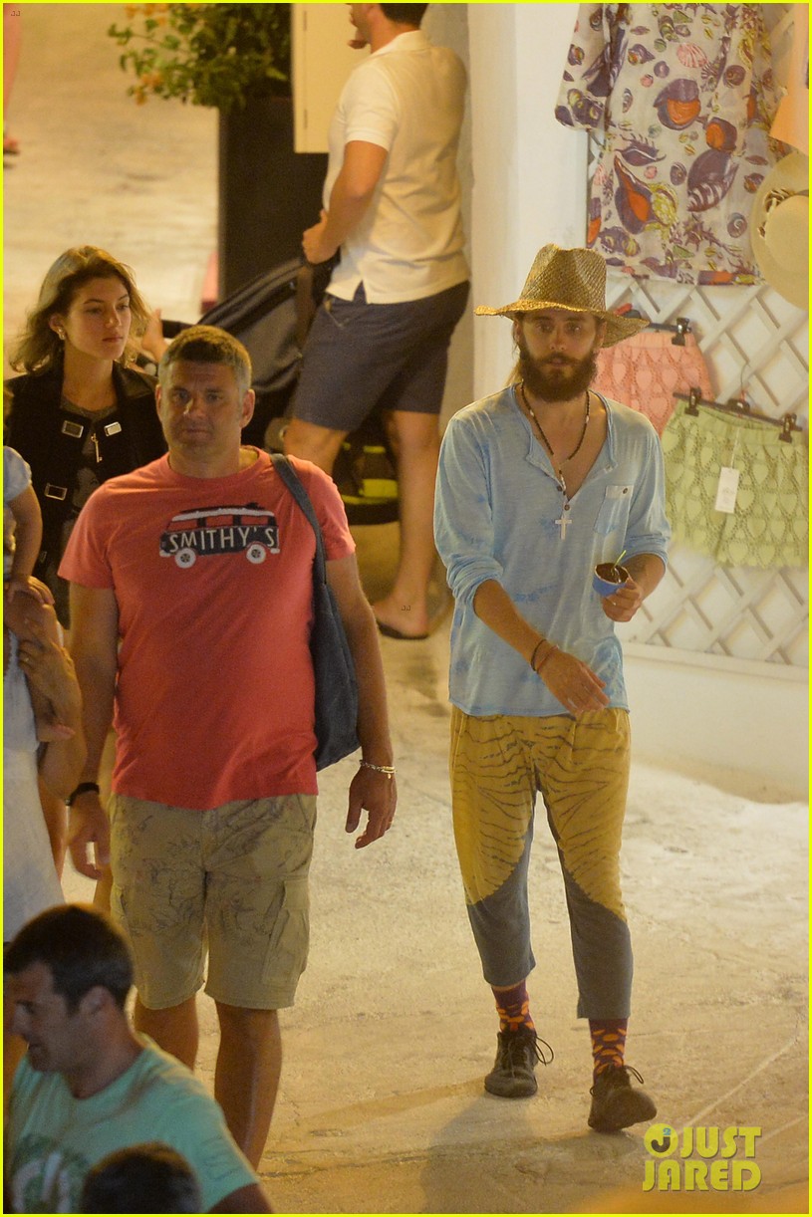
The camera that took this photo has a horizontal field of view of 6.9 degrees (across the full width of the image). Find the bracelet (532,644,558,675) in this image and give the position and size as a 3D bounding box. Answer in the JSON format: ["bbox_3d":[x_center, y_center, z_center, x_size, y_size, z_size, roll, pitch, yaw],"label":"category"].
[{"bbox_3d":[0.284,0.100,13.758,0.030,0.056,0.066,38,73,20],"label":"bracelet"}]

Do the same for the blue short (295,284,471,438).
[{"bbox_3d":[-0.058,-0.630,16.421,0.380,0.420,0.360,6,18,17],"label":"blue short"}]

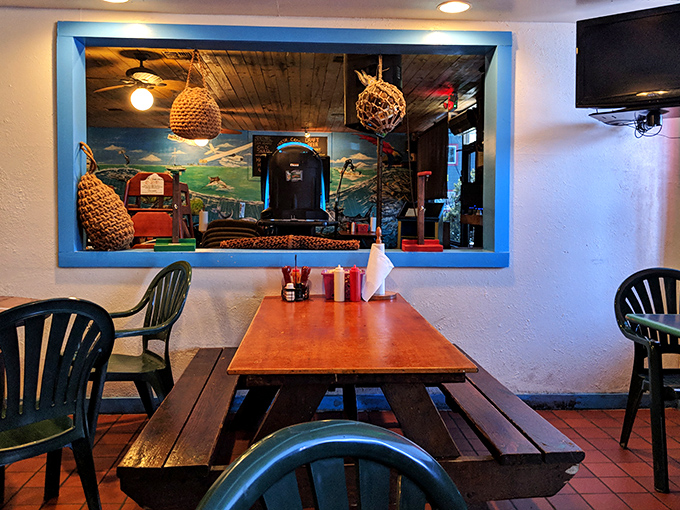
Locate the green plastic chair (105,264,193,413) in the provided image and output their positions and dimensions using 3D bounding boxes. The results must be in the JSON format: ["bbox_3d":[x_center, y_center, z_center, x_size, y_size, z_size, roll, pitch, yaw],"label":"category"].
[{"bbox_3d":[-1.050,0.495,2.660,0.580,0.910,0.570,-2,5,-33],"label":"green plastic chair"}]

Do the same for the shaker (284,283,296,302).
[{"bbox_3d":[-0.267,0.202,2.860,0.055,0.102,0.055,0,4,-3],"label":"shaker"}]

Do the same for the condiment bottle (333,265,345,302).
[{"bbox_3d":[-0.004,0.155,2.870,0.058,0.200,0.058,0,4,-3],"label":"condiment bottle"}]

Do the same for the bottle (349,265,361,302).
[{"bbox_3d":[0.083,0.155,2.870,0.058,0.200,0.058,0,4,-3],"label":"bottle"}]

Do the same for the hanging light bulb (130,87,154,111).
[{"bbox_3d":[-1.863,-1.470,5.000,0.210,0.215,0.210,0,4,-3],"label":"hanging light bulb"}]

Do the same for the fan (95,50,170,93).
[{"bbox_3d":[-1.875,-1.735,5.000,1.250,0.360,1.250,0,4,-3],"label":"fan"}]

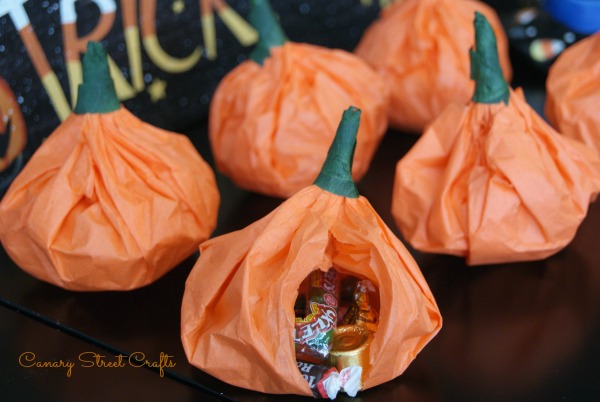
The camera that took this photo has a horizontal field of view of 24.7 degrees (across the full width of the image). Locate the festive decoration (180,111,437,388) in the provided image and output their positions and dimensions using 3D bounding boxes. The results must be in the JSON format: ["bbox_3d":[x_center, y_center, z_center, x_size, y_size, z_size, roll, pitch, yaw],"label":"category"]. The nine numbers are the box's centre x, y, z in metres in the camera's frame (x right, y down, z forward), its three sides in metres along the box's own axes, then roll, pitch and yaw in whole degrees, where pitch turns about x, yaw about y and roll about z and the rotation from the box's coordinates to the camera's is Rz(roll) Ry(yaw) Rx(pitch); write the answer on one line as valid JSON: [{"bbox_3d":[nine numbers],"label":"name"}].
[{"bbox_3d":[0.006,0.019,0.706,0.135,0.137,0.128,-2,19,-7],"label":"festive decoration"}]

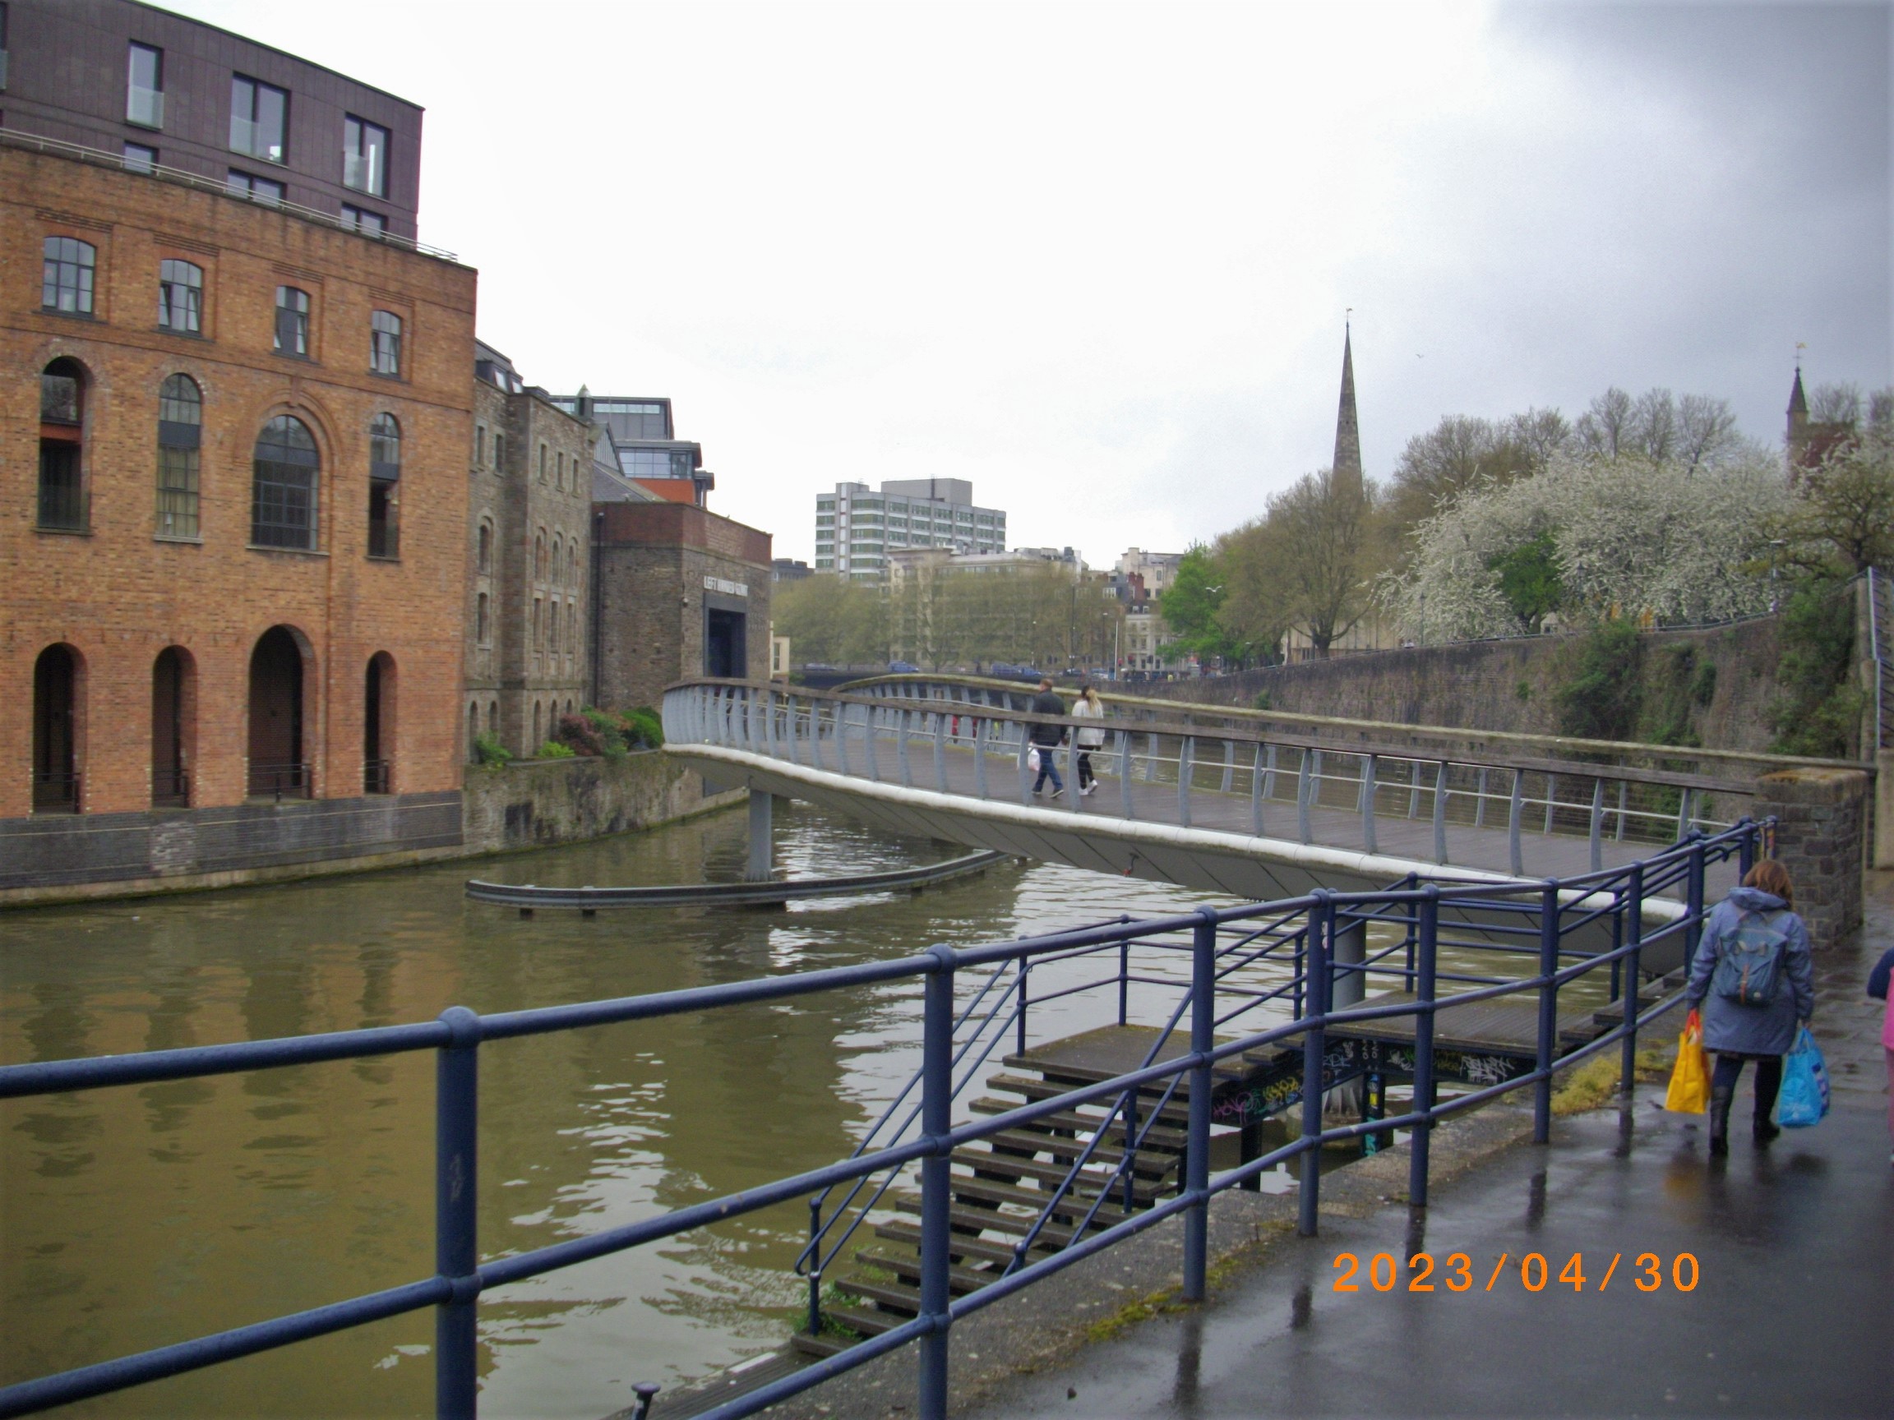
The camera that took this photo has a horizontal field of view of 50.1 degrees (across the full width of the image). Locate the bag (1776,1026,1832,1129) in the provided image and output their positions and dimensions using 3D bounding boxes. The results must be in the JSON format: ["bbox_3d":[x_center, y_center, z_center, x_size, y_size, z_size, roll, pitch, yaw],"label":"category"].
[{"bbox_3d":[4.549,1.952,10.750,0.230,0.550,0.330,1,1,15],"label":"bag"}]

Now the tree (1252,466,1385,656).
[{"bbox_3d":[30.881,-12.218,168.000,11.300,15.500,11.300,1,1,0],"label":"tree"}]

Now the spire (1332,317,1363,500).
[{"bbox_3d":[68.730,-51.358,347.000,5.700,31.000,5.700,1,1,30],"label":"spire"}]

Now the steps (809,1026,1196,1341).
[{"bbox_3d":[1.127,4.159,17.429,2.183,1.951,4.902,2,1,37],"label":"steps"}]

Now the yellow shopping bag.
[{"bbox_3d":[3.943,1.871,10.800,0.200,0.555,0.310,1,1,15],"label":"yellow shopping bag"}]

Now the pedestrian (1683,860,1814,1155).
[{"bbox_3d":[4.278,1.583,10.800,0.680,1.550,0.500,1,1,22],"label":"pedestrian"}]

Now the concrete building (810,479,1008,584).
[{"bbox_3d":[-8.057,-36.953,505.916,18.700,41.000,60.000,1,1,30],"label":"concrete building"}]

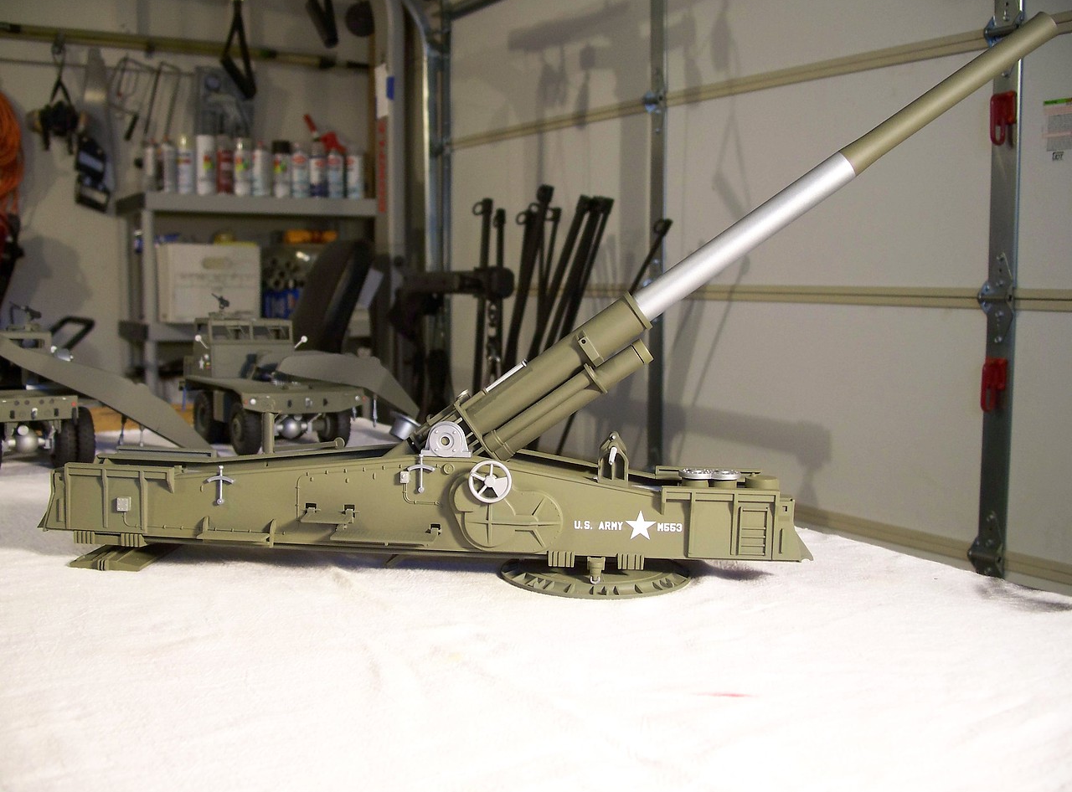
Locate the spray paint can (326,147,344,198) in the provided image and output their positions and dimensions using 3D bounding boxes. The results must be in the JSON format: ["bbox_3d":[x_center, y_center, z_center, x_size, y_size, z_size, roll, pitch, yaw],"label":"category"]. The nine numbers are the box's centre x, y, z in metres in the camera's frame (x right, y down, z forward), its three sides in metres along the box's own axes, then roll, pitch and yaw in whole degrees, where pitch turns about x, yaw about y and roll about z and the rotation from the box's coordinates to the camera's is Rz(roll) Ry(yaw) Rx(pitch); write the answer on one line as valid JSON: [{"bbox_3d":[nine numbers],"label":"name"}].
[{"bbox_3d":[-0.770,-0.846,4.372,0.066,0.192,0.066,0,6,0],"label":"spray paint can"}]

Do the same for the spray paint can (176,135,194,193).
[{"bbox_3d":[-1.177,-0.774,3.845,0.066,0.201,0.066,-4,7,-32],"label":"spray paint can"}]

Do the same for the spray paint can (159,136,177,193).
[{"bbox_3d":[-1.303,-0.813,4.053,0.066,0.198,0.066,-4,7,-31],"label":"spray paint can"}]

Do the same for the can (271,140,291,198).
[{"bbox_3d":[-0.893,-0.794,4.020,0.066,0.202,0.066,0,6,0],"label":"can"}]

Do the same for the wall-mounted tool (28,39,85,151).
[{"bbox_3d":[-1.664,-1.037,3.970,0.185,0.390,0.130,-4,7,-32],"label":"wall-mounted tool"}]

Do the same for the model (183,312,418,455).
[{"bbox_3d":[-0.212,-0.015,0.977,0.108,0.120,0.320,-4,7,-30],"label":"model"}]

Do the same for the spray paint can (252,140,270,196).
[{"bbox_3d":[-1.017,-0.835,4.224,0.066,0.203,0.066,0,6,0],"label":"spray paint can"}]

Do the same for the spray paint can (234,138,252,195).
[{"bbox_3d":[-1.012,-0.788,3.950,0.066,0.203,0.066,0,6,0],"label":"spray paint can"}]

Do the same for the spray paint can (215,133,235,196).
[{"bbox_3d":[-1.066,-0.789,3.920,0.066,0.202,0.066,0,6,0],"label":"spray paint can"}]

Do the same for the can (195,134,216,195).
[{"bbox_3d":[-1.119,-0.781,3.880,0.066,0.203,0.066,0,6,0],"label":"can"}]

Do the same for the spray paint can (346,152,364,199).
[{"bbox_3d":[-0.700,-0.847,4.414,0.066,0.183,0.066,0,6,0],"label":"spray paint can"}]

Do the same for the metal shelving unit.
[{"bbox_3d":[-1.084,-0.065,4.484,0.914,1.385,0.480,-4,7,-31],"label":"metal shelving unit"}]

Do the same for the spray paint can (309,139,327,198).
[{"bbox_3d":[-0.828,-0.850,4.337,0.066,0.208,0.066,0,6,0],"label":"spray paint can"}]

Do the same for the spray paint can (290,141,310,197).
[{"bbox_3d":[-0.887,-0.844,4.301,0.066,0.203,0.066,0,6,0],"label":"spray paint can"}]

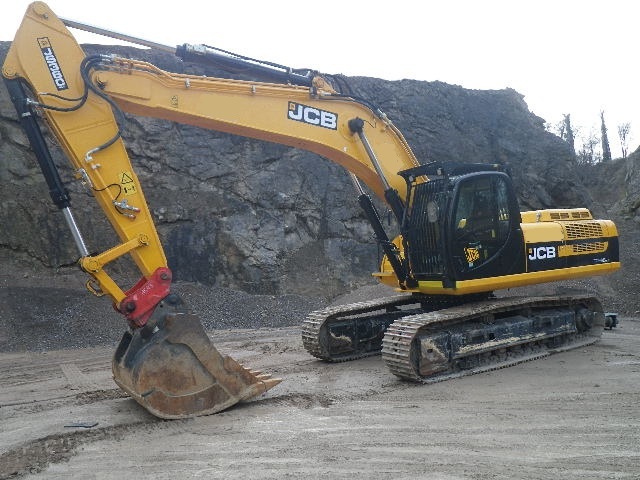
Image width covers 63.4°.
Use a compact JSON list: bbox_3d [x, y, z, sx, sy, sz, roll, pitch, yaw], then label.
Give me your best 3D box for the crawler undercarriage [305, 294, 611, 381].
[{"bbox_3d":[2.631,1.745,10.328,4.980,0.980,3.220,-2,-4,-31],"label":"crawler undercarriage"}]

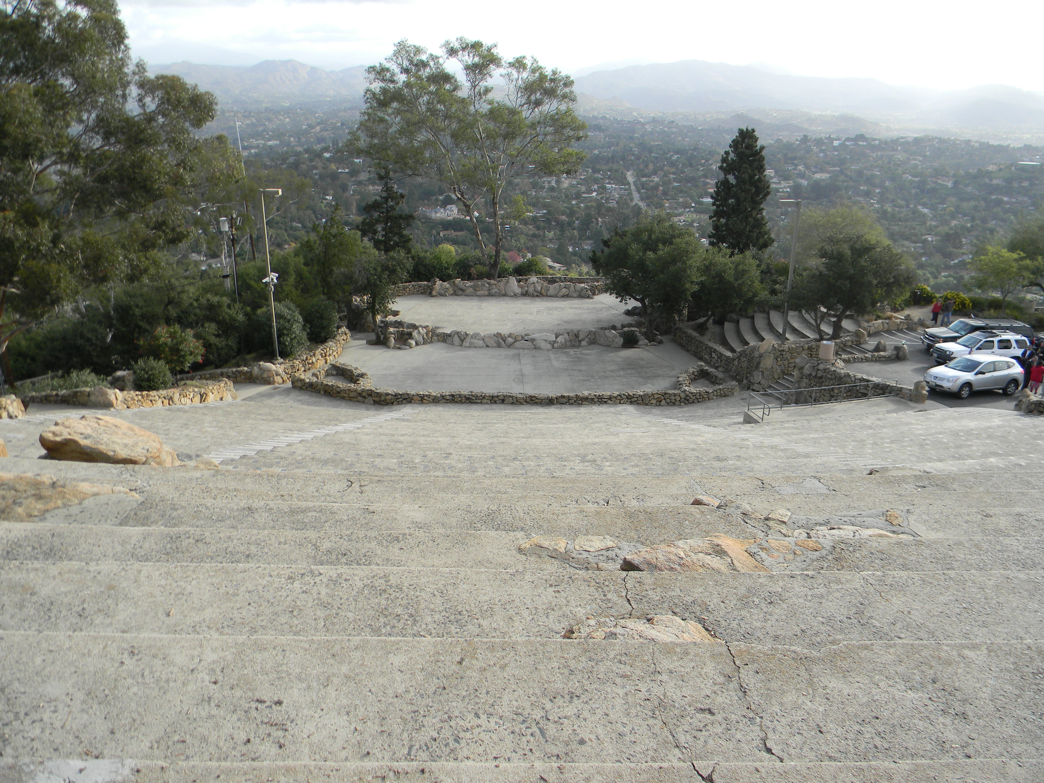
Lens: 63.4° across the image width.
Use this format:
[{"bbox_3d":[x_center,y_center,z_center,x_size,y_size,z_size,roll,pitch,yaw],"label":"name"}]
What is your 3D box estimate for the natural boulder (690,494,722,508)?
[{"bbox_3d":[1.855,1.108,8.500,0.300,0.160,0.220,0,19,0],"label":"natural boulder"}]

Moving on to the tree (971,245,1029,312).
[{"bbox_3d":[30.758,-7.185,54.300,3.800,4.300,3.700,0,19,0],"label":"tree"}]

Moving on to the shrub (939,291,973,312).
[{"bbox_3d":[28.362,-5.891,55.200,2.200,1.300,2.000,0,19,0],"label":"shrub"}]

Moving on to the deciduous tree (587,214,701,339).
[{"bbox_3d":[7.560,-6.988,51.500,6.900,7.700,6.700,0,19,0],"label":"deciduous tree"}]

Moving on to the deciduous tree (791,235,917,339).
[{"bbox_3d":[18.822,-6.027,48.000,6.900,5.900,6.200,0,19,0],"label":"deciduous tree"}]

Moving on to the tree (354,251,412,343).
[{"bbox_3d":[-8.043,-5.456,48.700,3.300,5.300,3.200,0,19,0],"label":"tree"}]

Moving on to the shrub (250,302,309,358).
[{"bbox_3d":[-13.424,-3.435,46.800,3.300,3.100,3.000,0,19,0],"label":"shrub"}]

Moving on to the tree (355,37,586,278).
[{"bbox_3d":[-3.925,-17.847,64.500,17.200,18.200,14.500,0,19,0],"label":"tree"}]

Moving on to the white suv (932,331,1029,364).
[{"bbox_3d":[23.296,-2.096,43.045,4.530,1.870,1.800,0,16,-6],"label":"white suv"}]

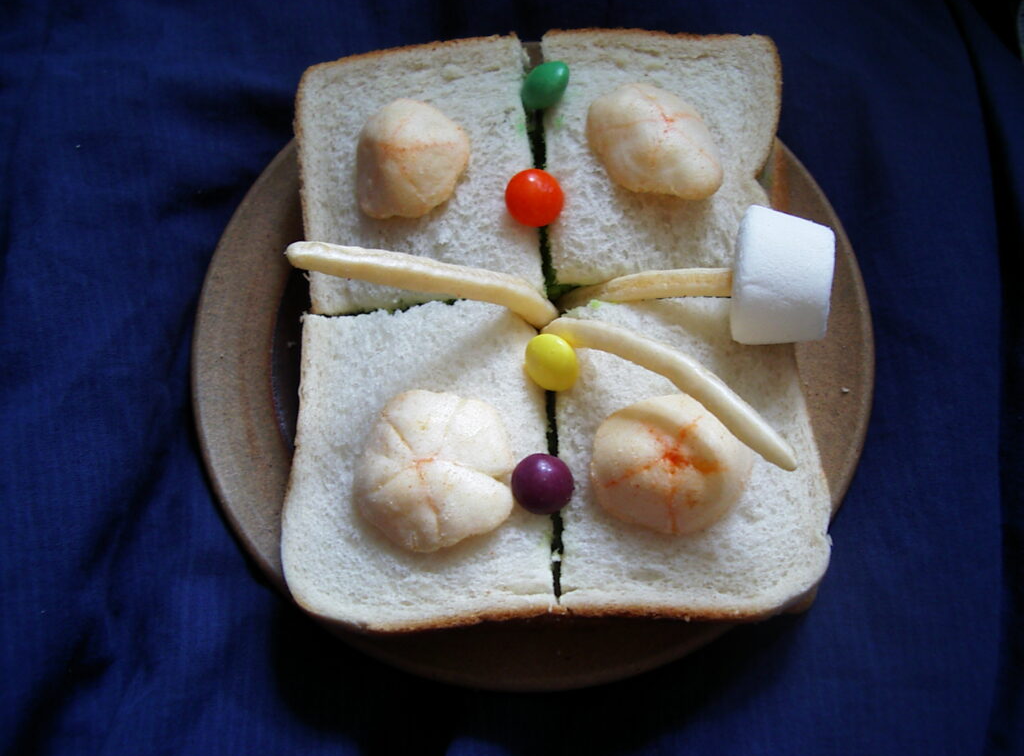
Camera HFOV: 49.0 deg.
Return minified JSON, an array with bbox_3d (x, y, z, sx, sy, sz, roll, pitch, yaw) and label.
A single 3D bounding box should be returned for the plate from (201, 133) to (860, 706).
[{"bbox_3d":[0.004,-0.006,0.280,0.163,0.022,0.163,-1,74,2],"label":"plate"}]

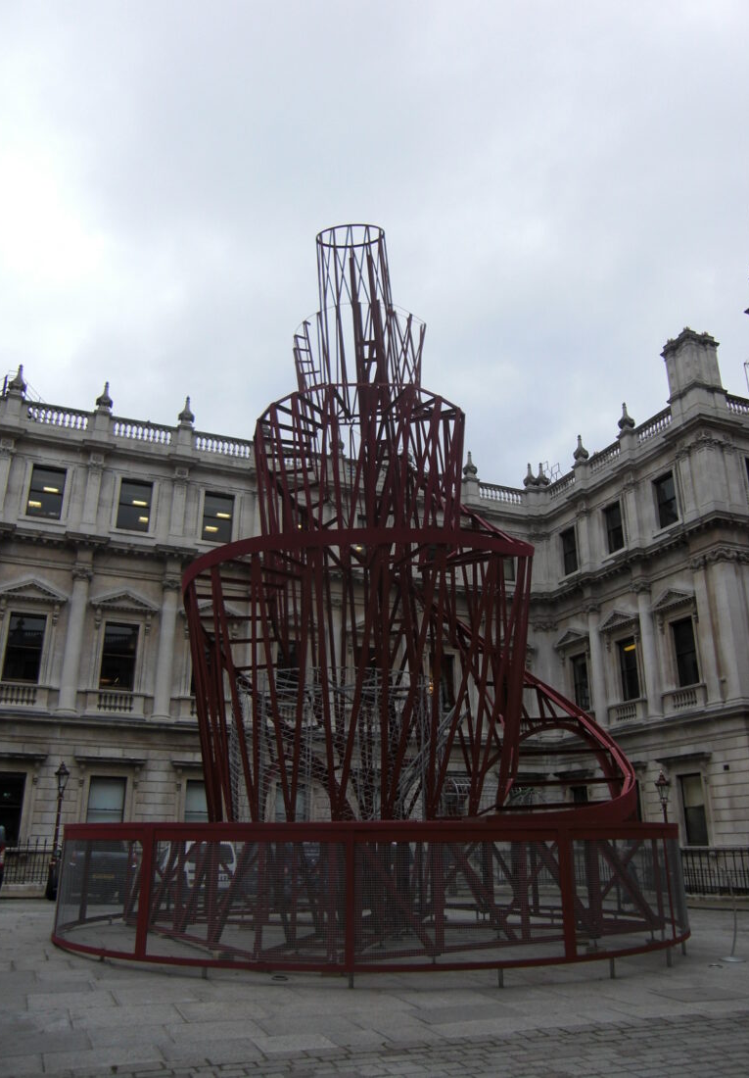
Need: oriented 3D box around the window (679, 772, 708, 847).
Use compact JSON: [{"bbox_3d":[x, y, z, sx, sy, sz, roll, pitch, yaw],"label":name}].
[{"bbox_3d":[10.137,8.598,27.670,0.200,2.228,1.050,8,-22,-22],"label":"window"}]

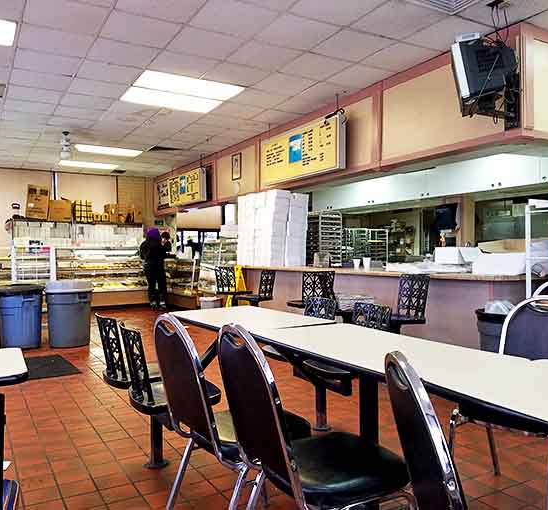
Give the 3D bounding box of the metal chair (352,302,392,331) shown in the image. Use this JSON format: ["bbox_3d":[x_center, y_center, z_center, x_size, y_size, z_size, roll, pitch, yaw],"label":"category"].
[{"bbox_3d":[0.428,0.709,3.055,0.430,0.790,0.410,-1,1,-30],"label":"metal chair"}]

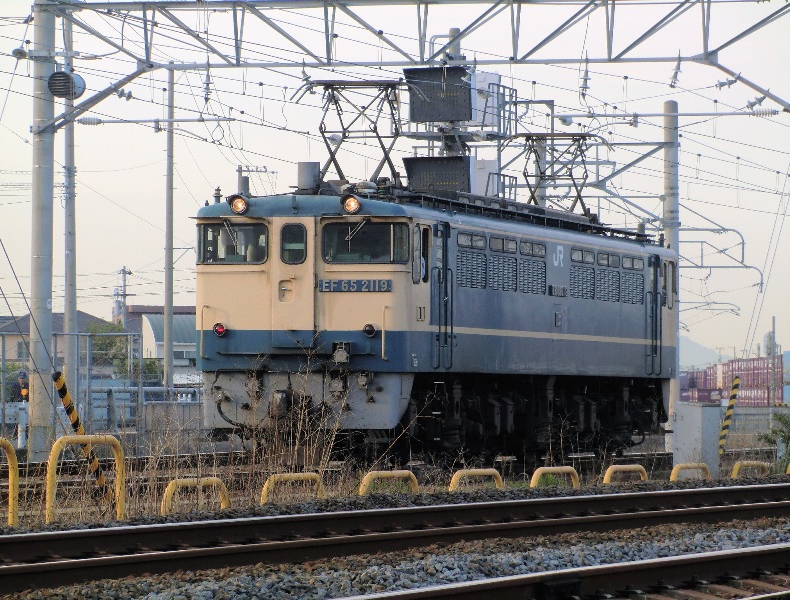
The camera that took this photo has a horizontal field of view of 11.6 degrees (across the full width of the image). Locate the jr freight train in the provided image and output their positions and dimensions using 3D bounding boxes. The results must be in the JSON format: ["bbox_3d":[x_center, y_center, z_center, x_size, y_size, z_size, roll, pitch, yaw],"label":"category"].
[{"bbox_3d":[1.048,0.453,57.616,2.870,3.850,16.000,0,-1,17],"label":"jr freight train"}]

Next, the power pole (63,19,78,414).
[{"bbox_3d":[-7.832,-1.804,94.099,0.290,10.306,0.290,0,-1,-5],"label":"power pole"}]

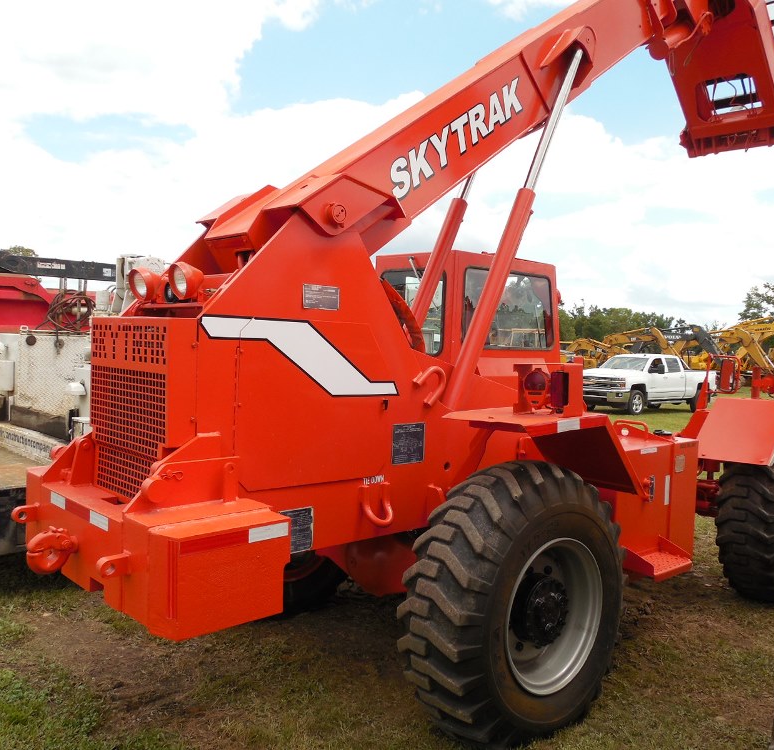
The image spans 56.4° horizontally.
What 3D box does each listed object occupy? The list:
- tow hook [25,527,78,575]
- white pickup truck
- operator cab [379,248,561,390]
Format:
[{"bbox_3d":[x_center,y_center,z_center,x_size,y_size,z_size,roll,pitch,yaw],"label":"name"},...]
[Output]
[{"bbox_3d":[-1.332,0.701,2.880,0.175,0.170,0.100,0,3,-43],"label":"tow hook"},{"bbox_3d":[8.920,0.285,24.800,6.080,1.960,2.150,0,3,-39],"label":"white pickup truck"},{"bbox_3d":[0.665,-0.151,5.772,1.340,1.480,0.810,0,3,-43],"label":"operator cab"}]

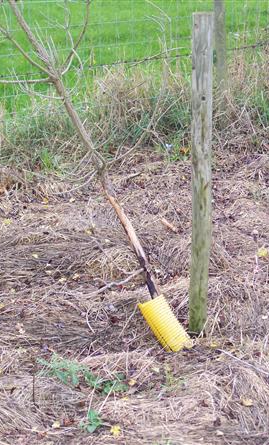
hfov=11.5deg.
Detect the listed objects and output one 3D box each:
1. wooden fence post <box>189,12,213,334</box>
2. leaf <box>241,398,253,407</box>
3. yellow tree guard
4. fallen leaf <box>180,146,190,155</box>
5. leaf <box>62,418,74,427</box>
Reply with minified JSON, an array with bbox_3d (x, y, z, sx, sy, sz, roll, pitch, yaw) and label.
[{"bbox_3d":[0.255,-0.174,5.138,0.074,1.260,0.074,1,15,6],"label":"wooden fence post"},{"bbox_3d":[0.383,0.616,4.572,0.040,0.015,0.035,0,15,0],"label":"leaf"},{"bbox_3d":[0.119,0.396,5.170,0.102,0.222,0.102,-29,2,15],"label":"yellow tree guard"},{"bbox_3d":[0.333,-0.470,8.714,0.063,0.040,0.050,0,15,0],"label":"fallen leaf"},{"bbox_3d":[-0.218,0.660,4.405,0.038,0.014,0.035,0,15,0],"label":"leaf"}]

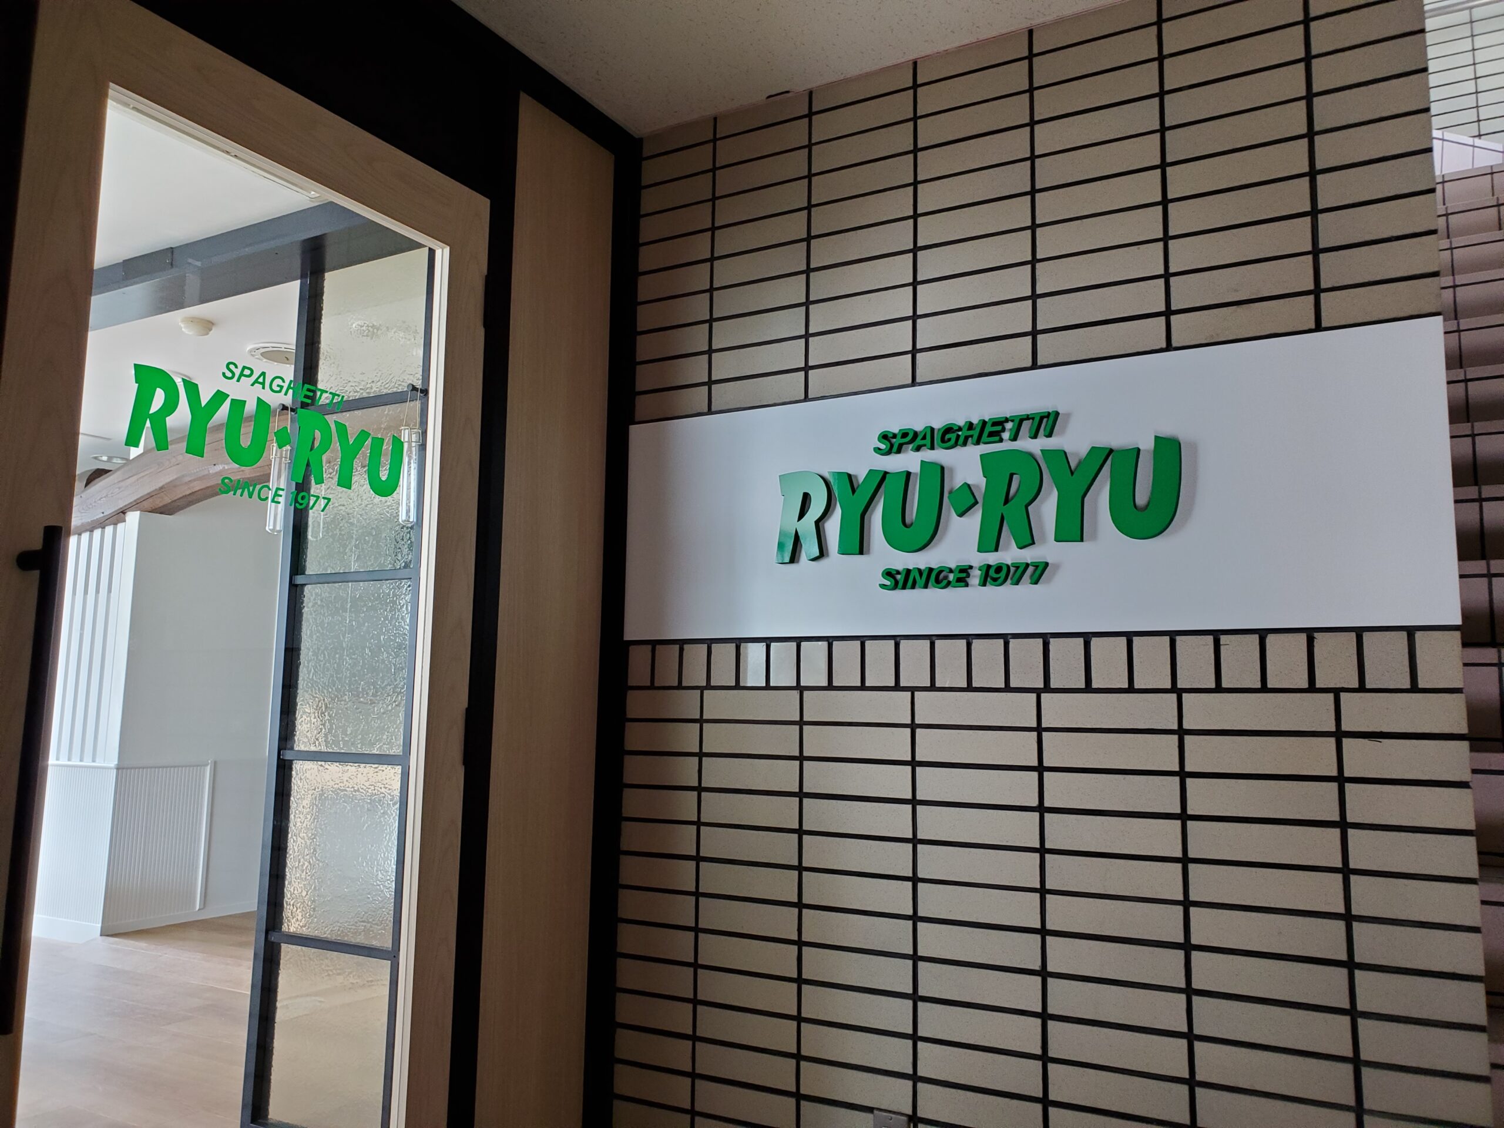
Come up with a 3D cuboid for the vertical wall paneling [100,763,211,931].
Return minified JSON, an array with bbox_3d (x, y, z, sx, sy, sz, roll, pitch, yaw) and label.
[{"bbox_3d":[-3.180,1.497,6.077,0.030,0.845,0.565,-3,-9,29],"label":"vertical wall paneling"}]

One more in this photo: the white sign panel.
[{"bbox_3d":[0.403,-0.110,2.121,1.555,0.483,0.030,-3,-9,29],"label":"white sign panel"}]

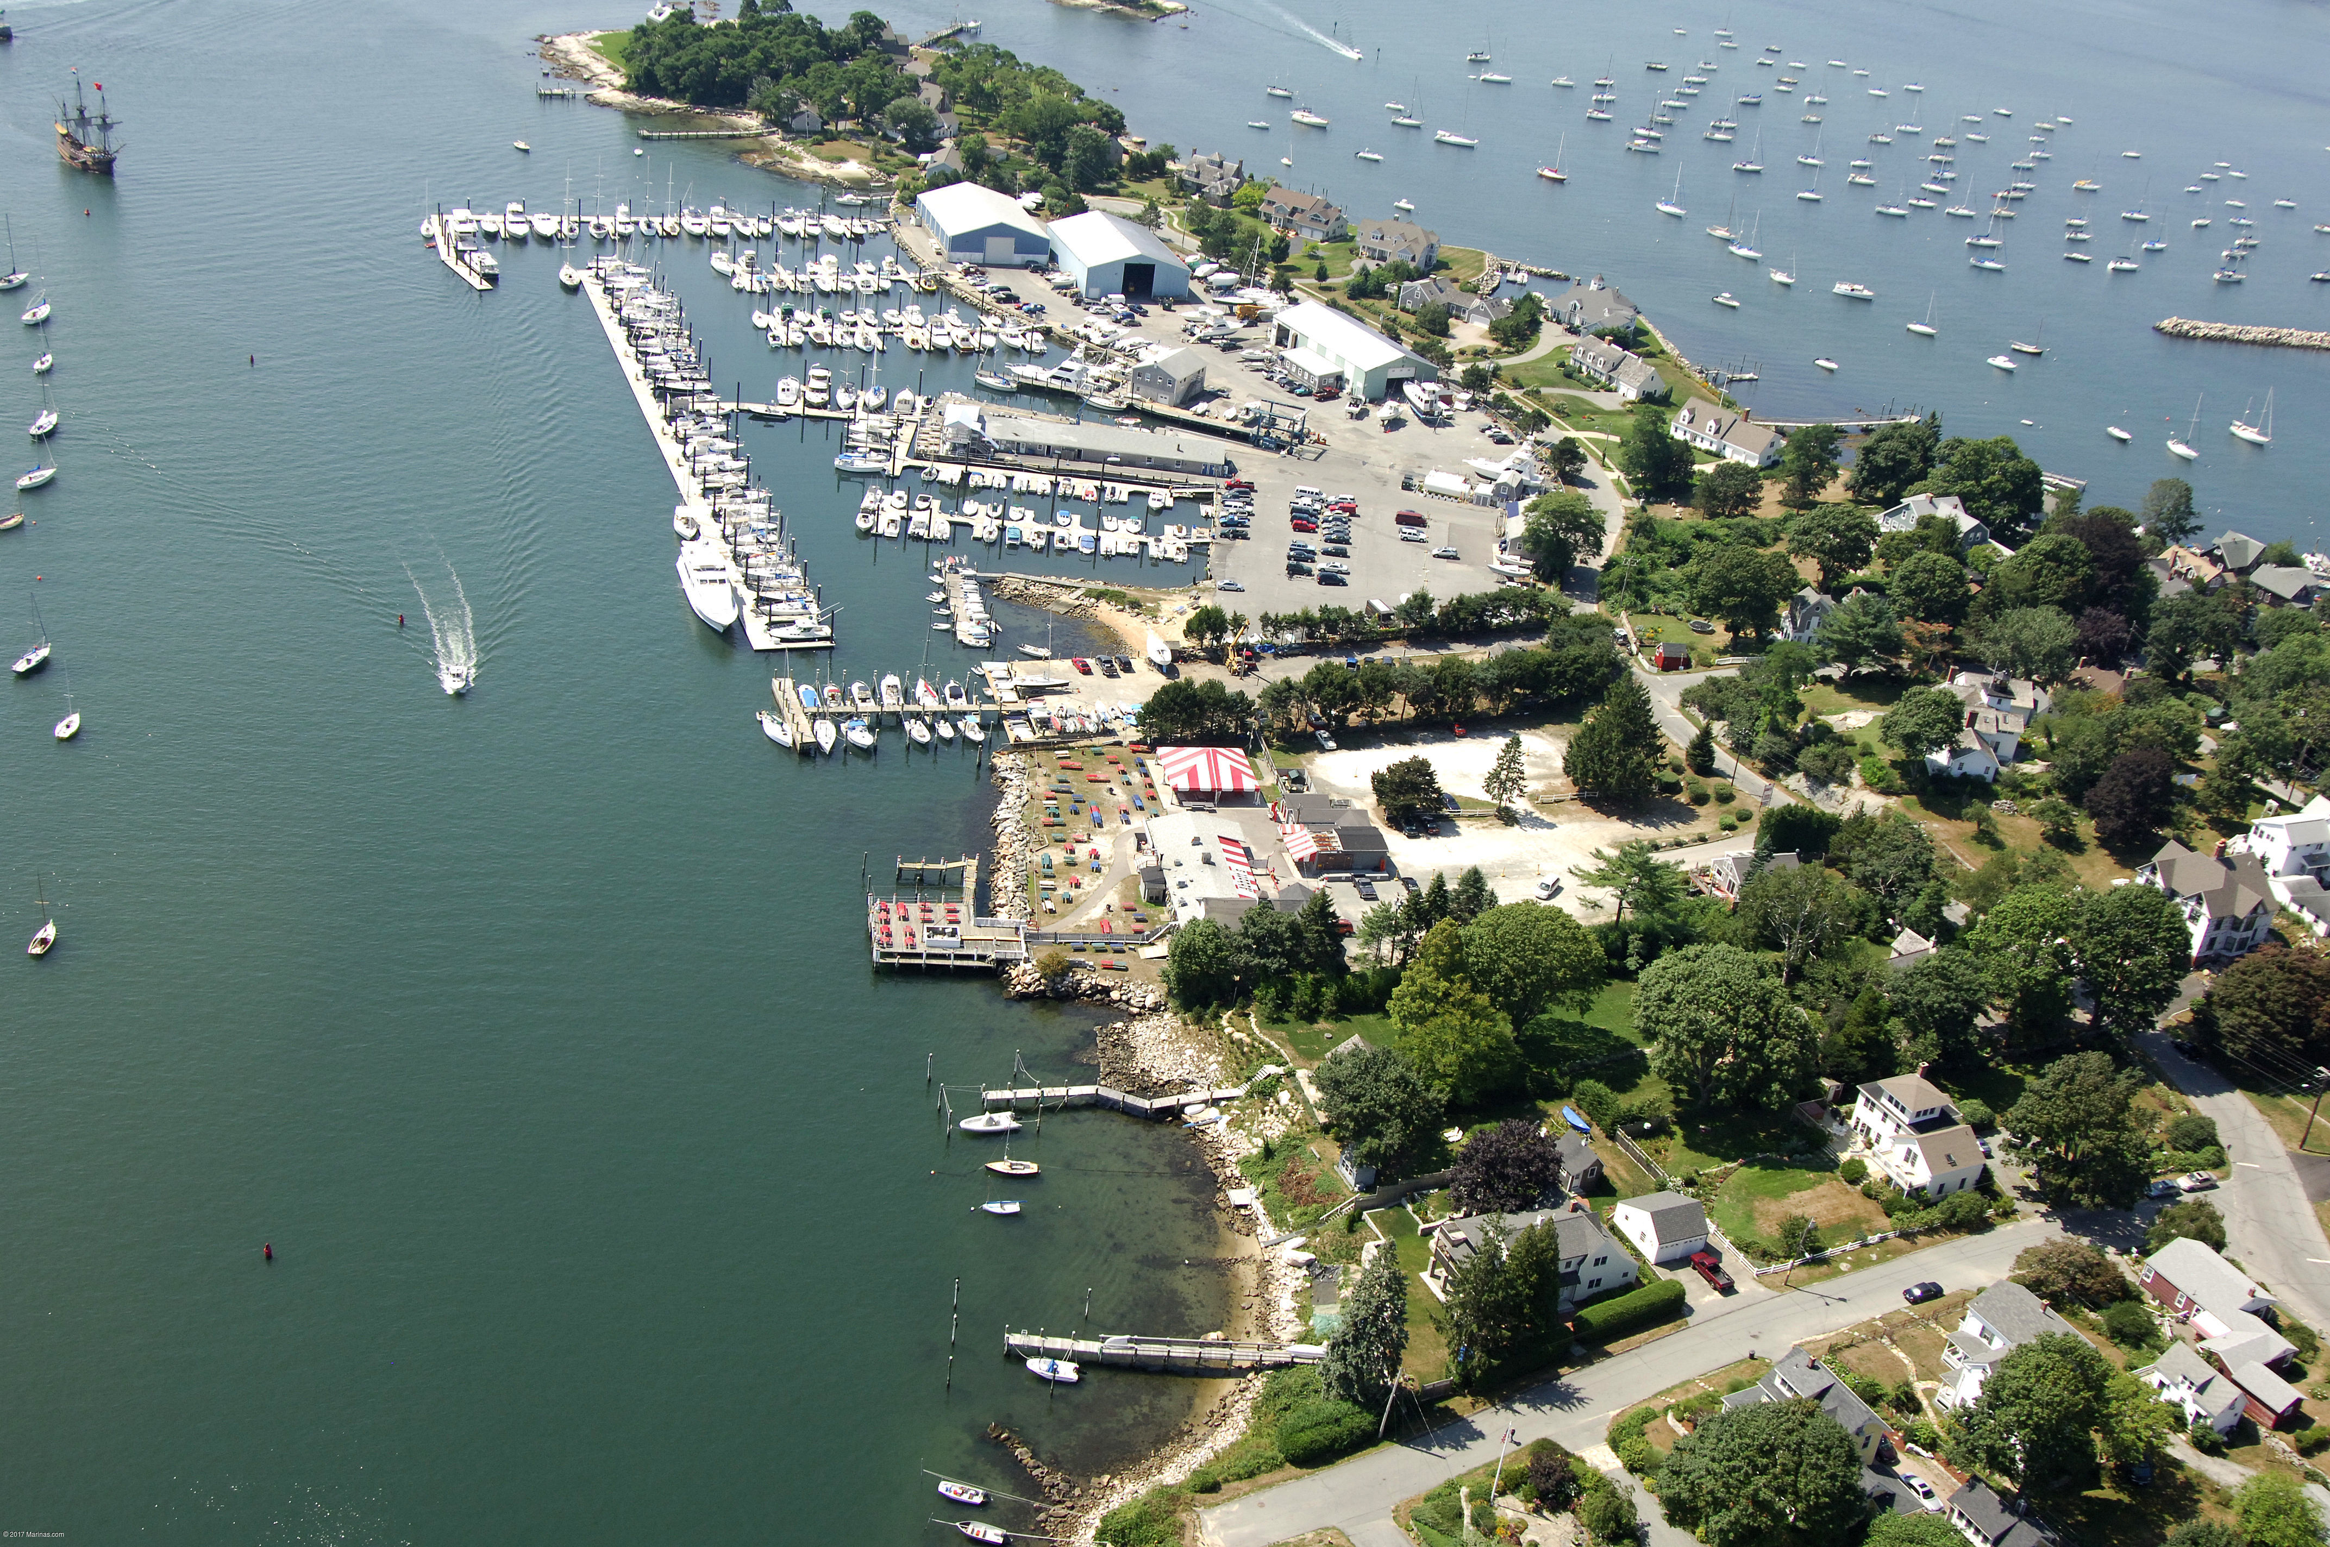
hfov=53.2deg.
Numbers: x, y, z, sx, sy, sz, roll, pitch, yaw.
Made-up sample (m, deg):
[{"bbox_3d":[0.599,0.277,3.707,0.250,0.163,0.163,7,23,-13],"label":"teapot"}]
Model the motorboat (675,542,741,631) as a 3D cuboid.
[{"bbox_3d":[-69.840,-29.240,358.870,6.900,7.600,30.500,-3,28,-19],"label":"motorboat"}]

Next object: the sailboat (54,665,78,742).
[{"bbox_3d":[-150.540,-10.150,318.790,2.600,9.700,7.400,3,27,-7],"label":"sailboat"}]

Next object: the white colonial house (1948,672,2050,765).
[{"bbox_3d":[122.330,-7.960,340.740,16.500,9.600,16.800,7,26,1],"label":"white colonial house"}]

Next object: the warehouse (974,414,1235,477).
[{"bbox_3d":[-11.260,-62.880,445.210,46.470,4.100,12.300,5,26,-2],"label":"warehouse"}]

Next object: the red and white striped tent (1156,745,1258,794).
[{"bbox_3d":[6.140,-0.590,335.990,12.400,5.600,12.400,0,27,-13],"label":"red and white striped tent"}]

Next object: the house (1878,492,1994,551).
[{"bbox_3d":[140.160,-45.650,423.370,15.600,9.400,14.500,-9,30,-28],"label":"house"}]

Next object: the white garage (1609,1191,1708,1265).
[{"bbox_3d":[49.700,44.300,231.920,6.150,4.600,7.150,-6,28,-24],"label":"white garage"}]

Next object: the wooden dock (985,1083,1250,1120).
[{"bbox_3d":[-5.120,35.410,250.970,28.700,2.500,4.800,1,26,-11],"label":"wooden dock"}]

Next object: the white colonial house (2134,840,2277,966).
[{"bbox_3d":[138.660,16.400,311.610,13.100,10.000,15.300,-5,29,-23],"label":"white colonial house"}]

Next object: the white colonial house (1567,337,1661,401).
[{"bbox_3d":[99.770,-89.210,510.090,8.000,7.500,22.600,-9,30,-28],"label":"white colonial house"}]

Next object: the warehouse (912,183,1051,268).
[{"bbox_3d":[-45.900,-138.900,586.240,25.080,10.110,42.780,-2,27,-17],"label":"warehouse"}]

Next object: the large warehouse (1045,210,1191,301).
[{"bbox_3d":[-11.330,-124.220,556.260,25.000,10.100,40.000,-2,27,-17],"label":"large warehouse"}]

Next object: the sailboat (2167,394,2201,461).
[{"bbox_3d":[230.450,-78.190,523.010,3.000,13.600,9.000,-10,30,-29],"label":"sailboat"}]

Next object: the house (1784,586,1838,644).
[{"bbox_3d":[112.550,-28.460,408.170,10.500,8.200,7.600,-5,29,-22],"label":"house"}]

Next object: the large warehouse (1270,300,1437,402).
[{"bbox_3d":[41.010,-91.920,503.550,17.800,9.400,39.500,-8,30,-26],"label":"large warehouse"}]

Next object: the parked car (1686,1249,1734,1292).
[{"bbox_3d":[56.820,51.860,241.310,1.750,1.600,4.750,-9,31,-29],"label":"parked car"}]

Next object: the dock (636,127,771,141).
[{"bbox_3d":[-129.730,-181.200,658.680,40.000,1.900,2.800,-10,31,-30],"label":"dock"}]

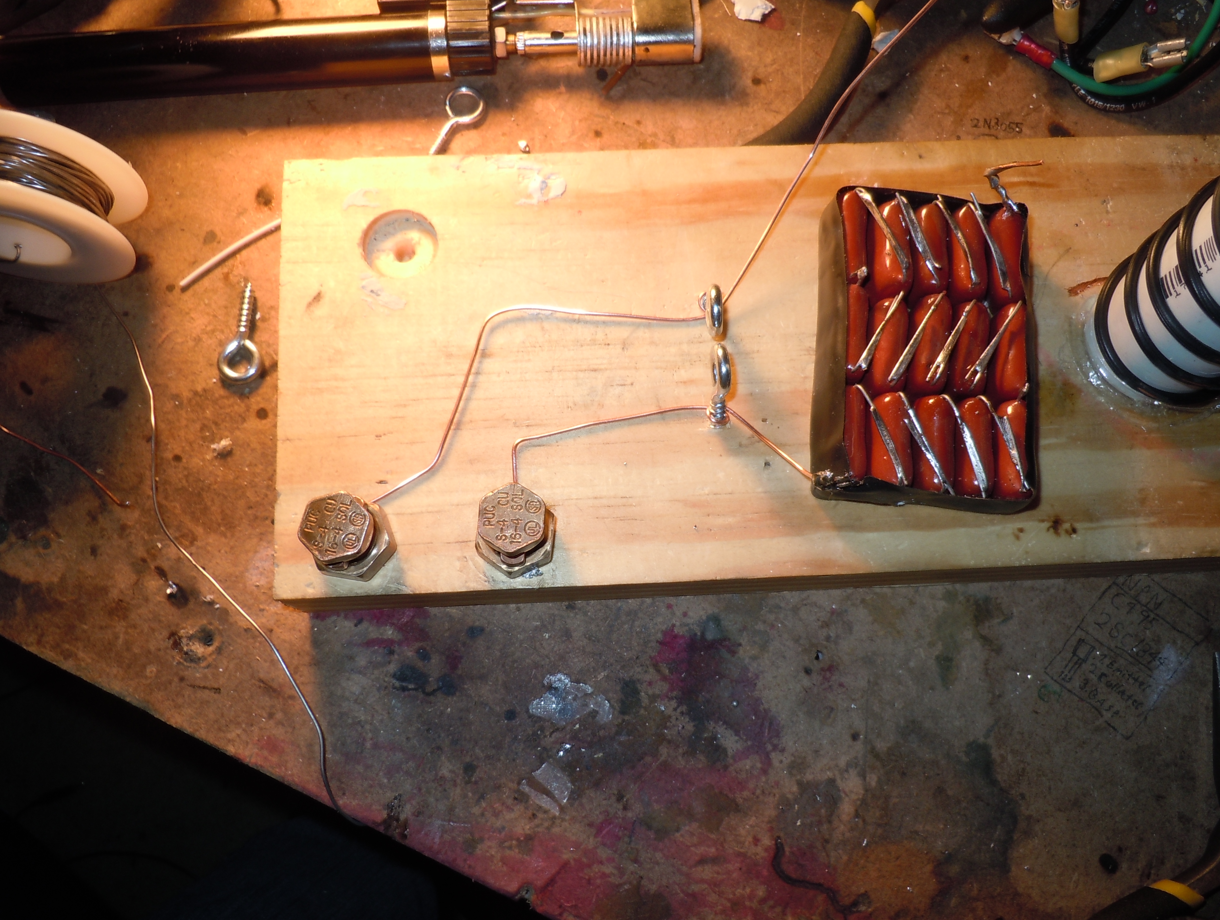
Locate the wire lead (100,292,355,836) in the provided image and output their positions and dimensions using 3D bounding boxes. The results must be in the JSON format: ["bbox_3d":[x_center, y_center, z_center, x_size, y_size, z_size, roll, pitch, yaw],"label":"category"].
[{"bbox_3d":[-0.082,0.018,0.200,0.011,0.004,0.125,-28,77,-9],"label":"wire lead"}]

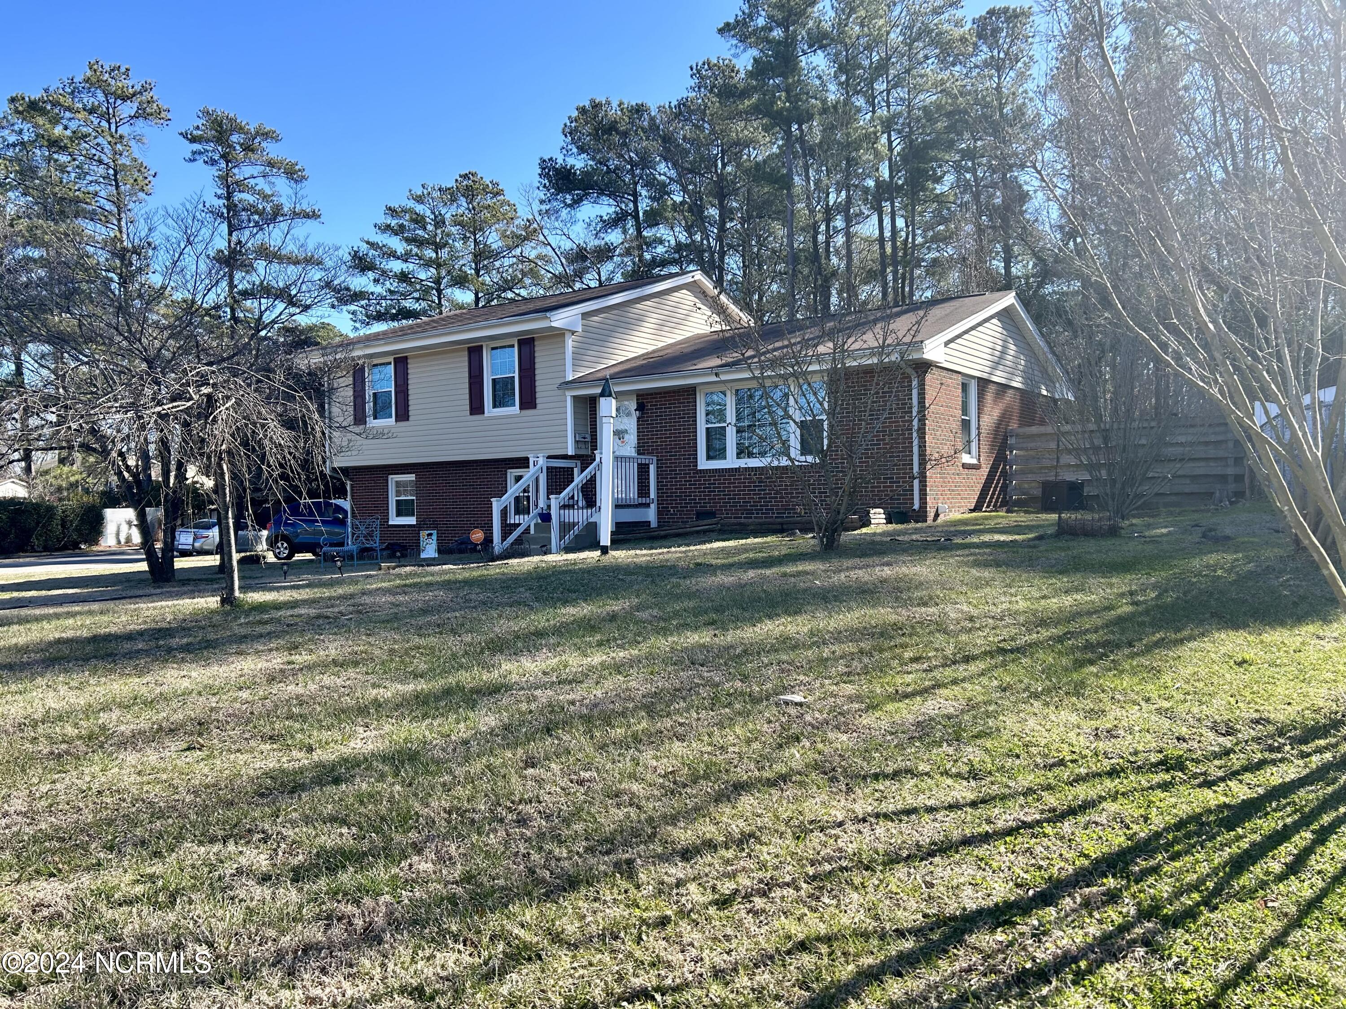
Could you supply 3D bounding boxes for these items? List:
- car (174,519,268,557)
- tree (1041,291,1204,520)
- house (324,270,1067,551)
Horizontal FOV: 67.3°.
[{"bbox_3d":[-18.800,1.355,43.000,1.820,1.460,4.800,-1,0,18],"label":"car"},{"bbox_3d":[5.870,-1.300,13.250,2.150,2.980,2.100,-1,0,0],"label":"tree"},{"bbox_3d":[0.174,-2.094,22.764,14.750,6.300,10.100,-1,0,35],"label":"house"}]

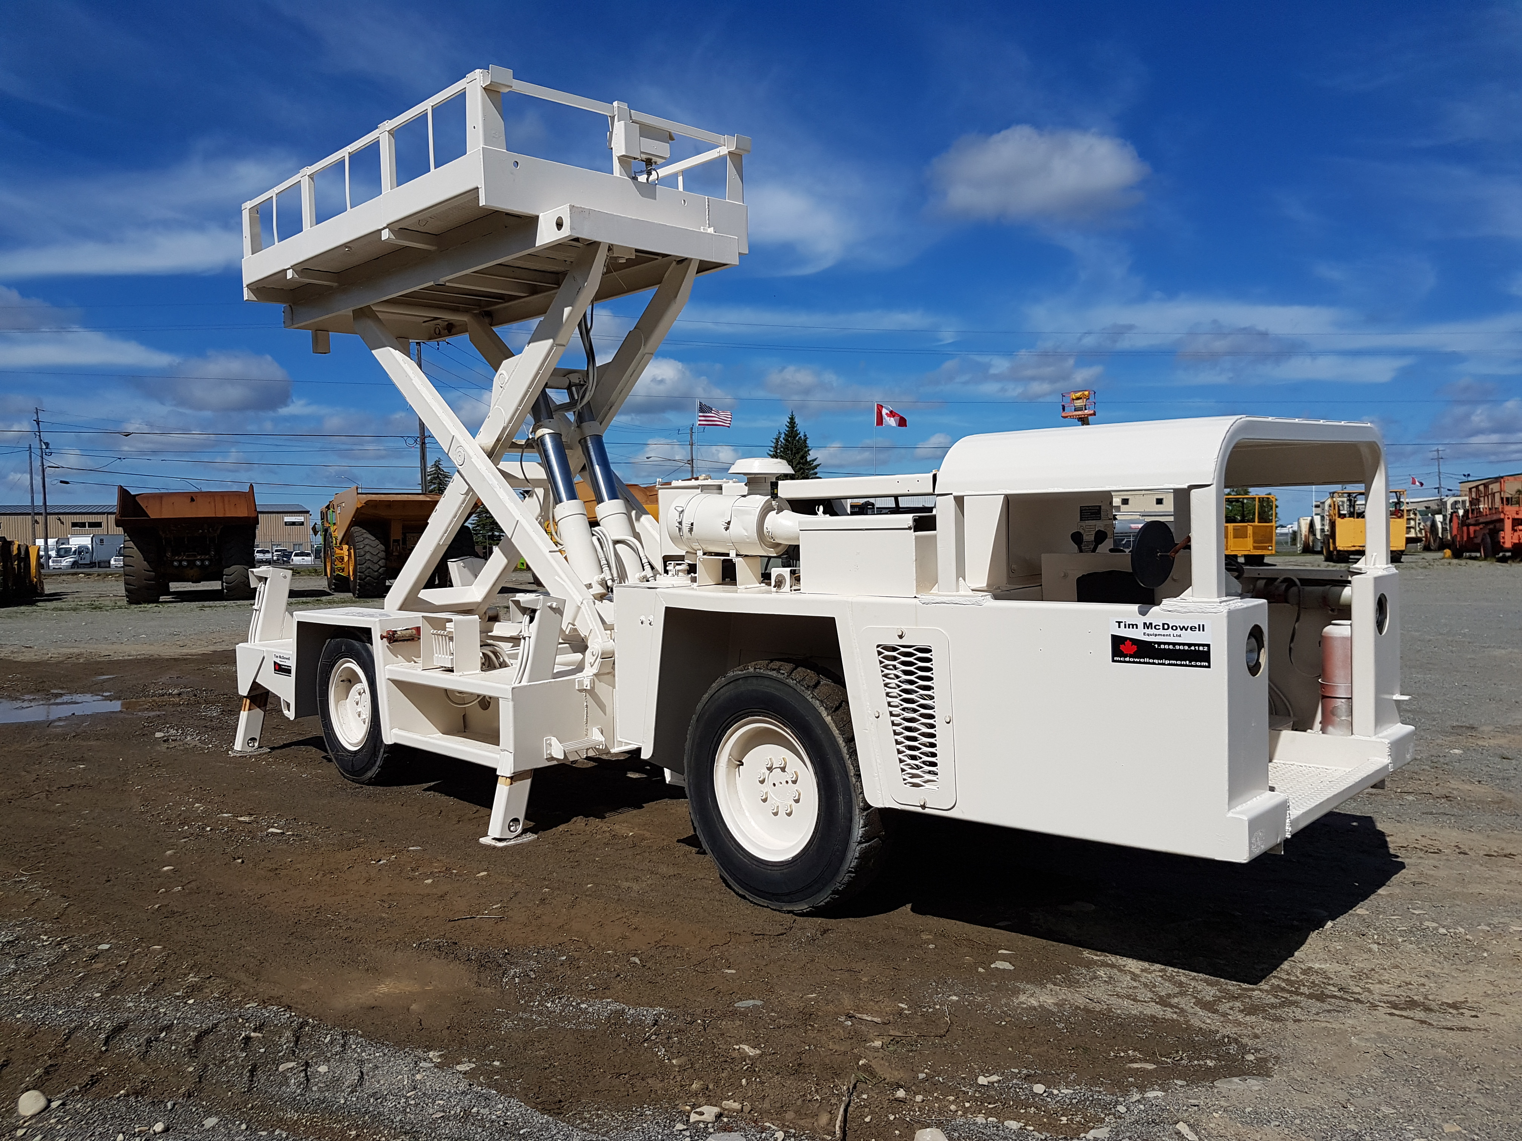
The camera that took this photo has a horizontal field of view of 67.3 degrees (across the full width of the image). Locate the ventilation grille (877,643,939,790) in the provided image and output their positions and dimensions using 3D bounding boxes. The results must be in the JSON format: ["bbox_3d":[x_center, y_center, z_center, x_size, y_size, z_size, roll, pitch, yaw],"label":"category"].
[{"bbox_3d":[0.536,0.521,4.121,0.259,0.515,0.030,1,5,45],"label":"ventilation grille"}]

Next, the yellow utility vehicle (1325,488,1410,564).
[{"bbox_3d":[21.200,-1.580,40.300,2.100,2.500,6.000,0,3,24],"label":"yellow utility vehicle"}]

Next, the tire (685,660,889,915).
[{"bbox_3d":[0.090,0.891,4.751,1.000,1.000,0.270,1,5,45],"label":"tire"}]

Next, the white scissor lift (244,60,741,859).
[{"bbox_3d":[-2.018,-0.650,7.707,3.978,3.875,2.036,1,5,45],"label":"white scissor lift"}]

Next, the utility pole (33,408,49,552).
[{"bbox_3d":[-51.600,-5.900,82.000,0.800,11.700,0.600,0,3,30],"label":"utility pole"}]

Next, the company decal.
[{"bbox_3d":[1.191,0.215,3.417,0.318,0.139,0.008,1,5,45],"label":"company decal"}]

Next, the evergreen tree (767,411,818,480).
[{"bbox_3d":[2.400,-6.600,85.000,4.500,10.200,4.500,-1,3,0],"label":"evergreen tree"}]

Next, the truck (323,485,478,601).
[{"bbox_3d":[-10.500,-0.780,32.200,2.900,2.700,9.000,-3,3,-27],"label":"truck"}]

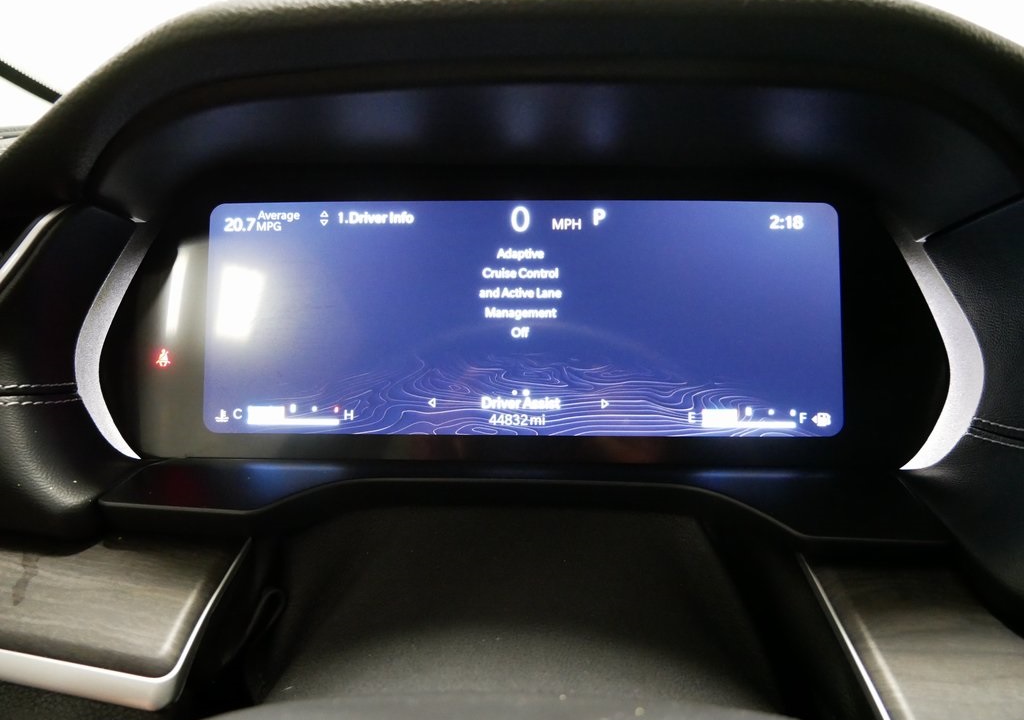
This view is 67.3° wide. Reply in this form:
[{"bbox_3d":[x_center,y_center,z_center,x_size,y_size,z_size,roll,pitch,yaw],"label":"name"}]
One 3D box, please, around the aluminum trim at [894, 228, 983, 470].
[{"bbox_3d":[0.157,-0.004,0.283,0.032,0.090,0.022,0,-6,1],"label":"aluminum trim"}]

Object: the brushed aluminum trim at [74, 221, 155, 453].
[{"bbox_3d":[-0.147,-0.007,0.286,0.030,0.088,0.022,0,-6,1],"label":"brushed aluminum trim"}]

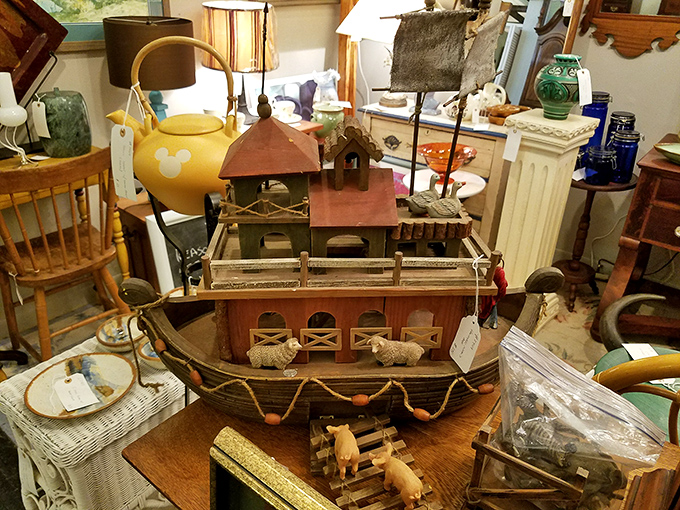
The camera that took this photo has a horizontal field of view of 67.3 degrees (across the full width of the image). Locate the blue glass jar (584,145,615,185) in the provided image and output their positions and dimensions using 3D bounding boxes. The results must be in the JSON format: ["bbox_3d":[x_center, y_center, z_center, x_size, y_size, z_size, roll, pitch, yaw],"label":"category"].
[{"bbox_3d":[1.105,-0.381,2.164,0.105,0.147,0.105,2,28,0],"label":"blue glass jar"}]

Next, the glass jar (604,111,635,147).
[{"bbox_3d":[1.224,-0.489,2.252,0.102,0.255,0.105,2,28,0],"label":"glass jar"}]

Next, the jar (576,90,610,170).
[{"bbox_3d":[1.091,-0.533,2.247,0.102,0.330,0.105,2,28,0],"label":"jar"}]

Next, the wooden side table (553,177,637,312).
[{"bbox_3d":[1.134,-0.060,2.409,0.350,0.650,0.350,2,28,0],"label":"wooden side table"}]

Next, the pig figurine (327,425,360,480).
[{"bbox_3d":[0.005,0.261,0.693,0.037,0.050,0.070,-3,28,-9],"label":"pig figurine"}]

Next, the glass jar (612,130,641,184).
[{"bbox_3d":[1.208,-0.415,2.170,0.102,0.205,0.105,2,28,0],"label":"glass jar"}]

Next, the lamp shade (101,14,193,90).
[{"bbox_3d":[-0.768,-0.821,2.080,0.345,0.245,0.345,2,28,0],"label":"lamp shade"}]

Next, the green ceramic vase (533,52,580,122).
[{"bbox_3d":[0.879,-0.665,2.014,0.165,0.235,0.165,2,28,0],"label":"green ceramic vase"}]

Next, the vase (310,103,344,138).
[{"bbox_3d":[-0.064,-0.653,2.500,0.165,0.145,0.150,2,28,0],"label":"vase"}]

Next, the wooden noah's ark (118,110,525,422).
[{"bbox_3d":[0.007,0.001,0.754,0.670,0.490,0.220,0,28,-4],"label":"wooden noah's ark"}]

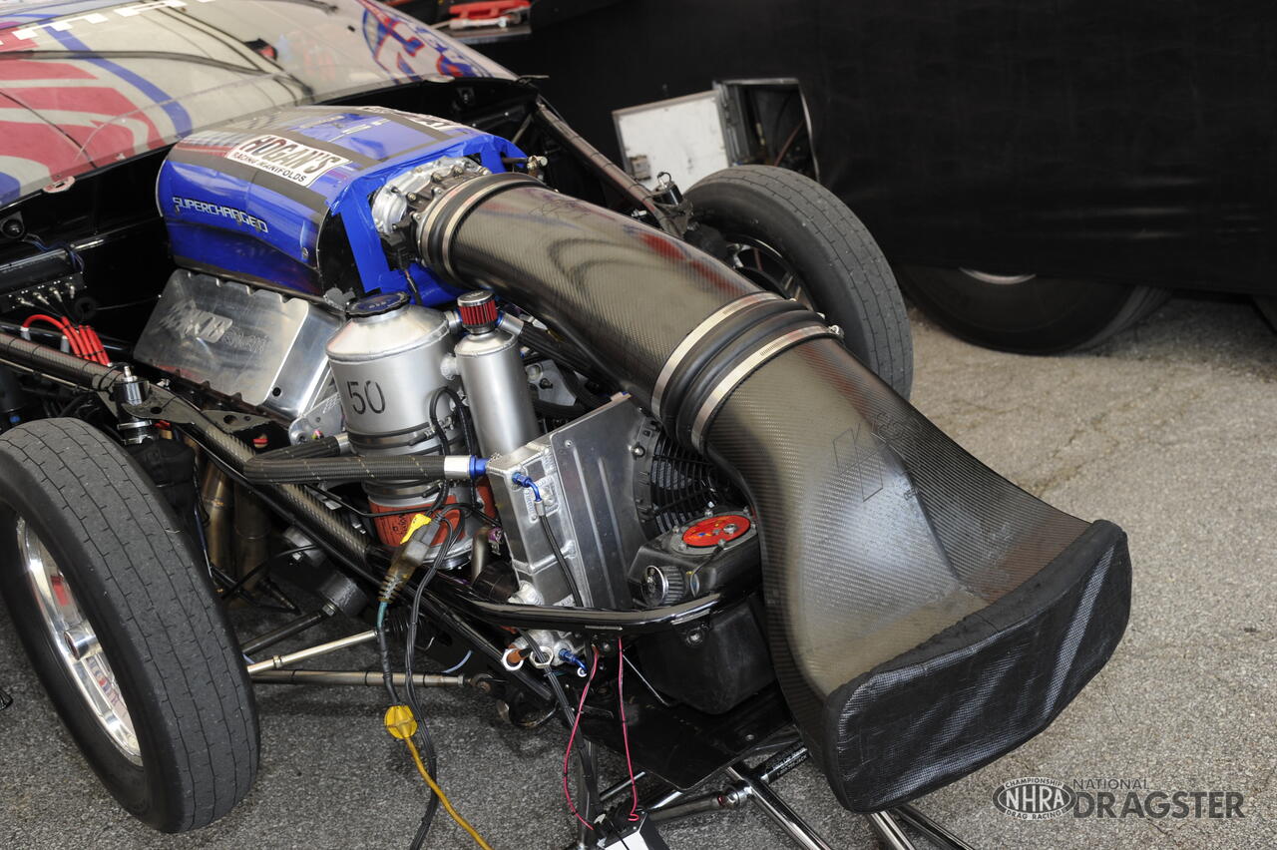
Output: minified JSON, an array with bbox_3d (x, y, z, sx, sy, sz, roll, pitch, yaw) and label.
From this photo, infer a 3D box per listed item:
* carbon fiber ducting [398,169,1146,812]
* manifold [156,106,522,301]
[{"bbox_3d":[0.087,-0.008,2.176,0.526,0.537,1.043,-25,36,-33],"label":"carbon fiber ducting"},{"bbox_3d":[-0.517,-0.414,2.759,0.415,0.288,0.638,-25,22,-33],"label":"manifold"}]

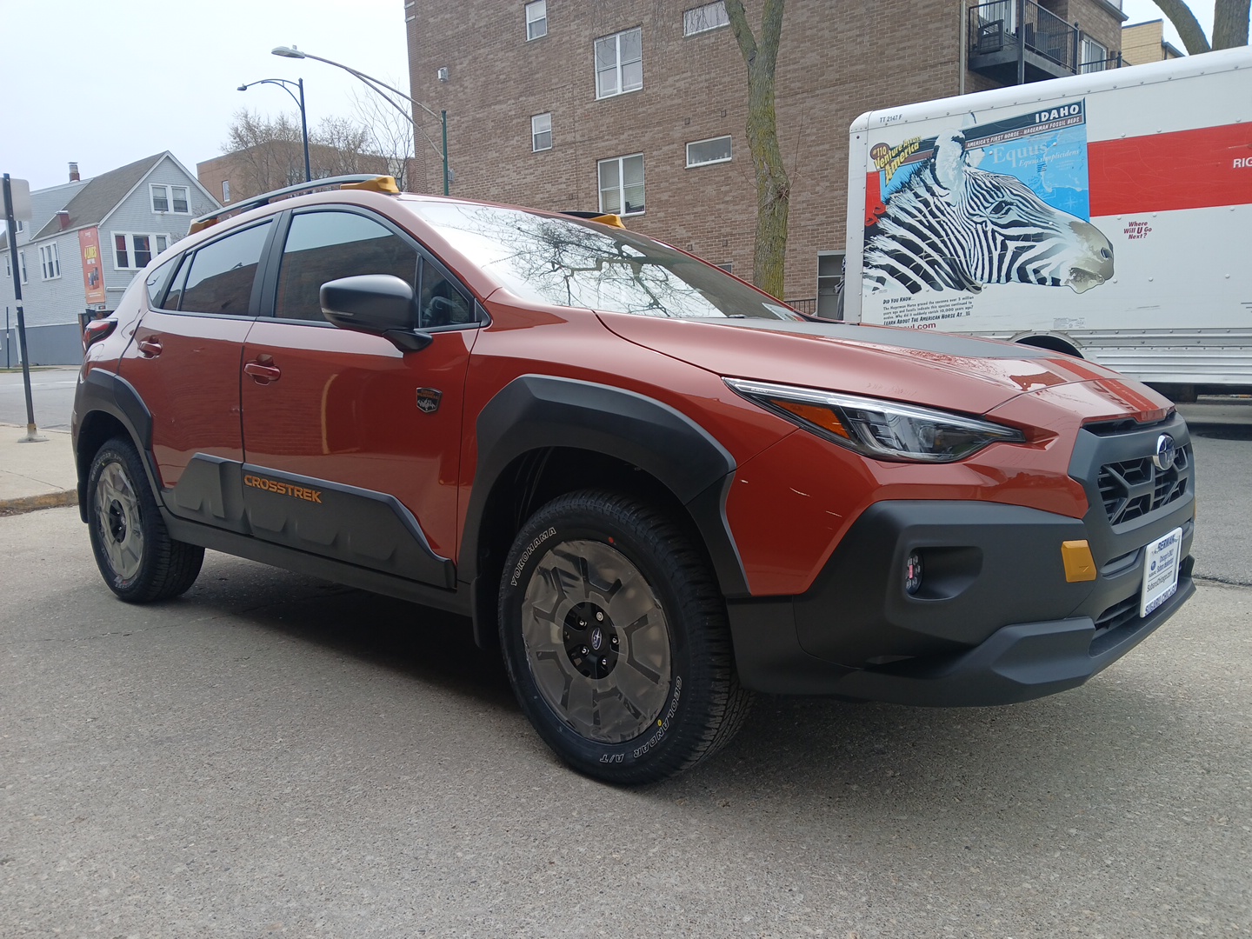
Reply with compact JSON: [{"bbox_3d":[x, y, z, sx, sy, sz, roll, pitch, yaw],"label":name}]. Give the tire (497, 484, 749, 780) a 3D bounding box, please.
[{"bbox_3d":[-0.006,0.388,2.271,0.700,0.700,0.235,5,9,39],"label":"tire"}]

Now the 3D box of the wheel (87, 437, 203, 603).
[{"bbox_3d":[-2.039,0.206,3.991,0.700,0.700,0.235,5,9,40],"label":"wheel"}]

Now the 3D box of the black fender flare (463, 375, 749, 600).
[{"bbox_3d":[-0.076,0.058,2.191,0.920,0.550,0.120,5,9,40],"label":"black fender flare"}]

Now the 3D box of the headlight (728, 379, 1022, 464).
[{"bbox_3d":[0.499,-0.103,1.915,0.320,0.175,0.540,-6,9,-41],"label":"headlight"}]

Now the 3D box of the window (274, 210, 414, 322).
[{"bbox_3d":[-0.896,-0.672,2.991,0.840,0.400,0.050,5,-10,40],"label":"window"}]

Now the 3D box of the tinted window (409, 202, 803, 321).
[{"bbox_3d":[-0.002,-0.651,3.172,0.900,0.120,1.380,40,29,30],"label":"tinted window"}]

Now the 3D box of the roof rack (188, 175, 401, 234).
[{"bbox_3d":[-1.296,-0.985,3.502,1.500,0.110,0.080,5,9,40],"label":"roof rack"}]

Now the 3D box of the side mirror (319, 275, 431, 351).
[{"bbox_3d":[-0.678,-0.426,2.569,0.210,0.200,0.250,5,9,40],"label":"side mirror"}]

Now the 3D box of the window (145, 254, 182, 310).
[{"bbox_3d":[-1.909,-0.771,3.871,0.050,0.240,0.340,19,-8,-42],"label":"window"}]

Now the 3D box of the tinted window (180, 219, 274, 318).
[{"bbox_3d":[-1.513,-0.739,3.527,0.630,0.360,0.050,6,-10,43],"label":"tinted window"}]

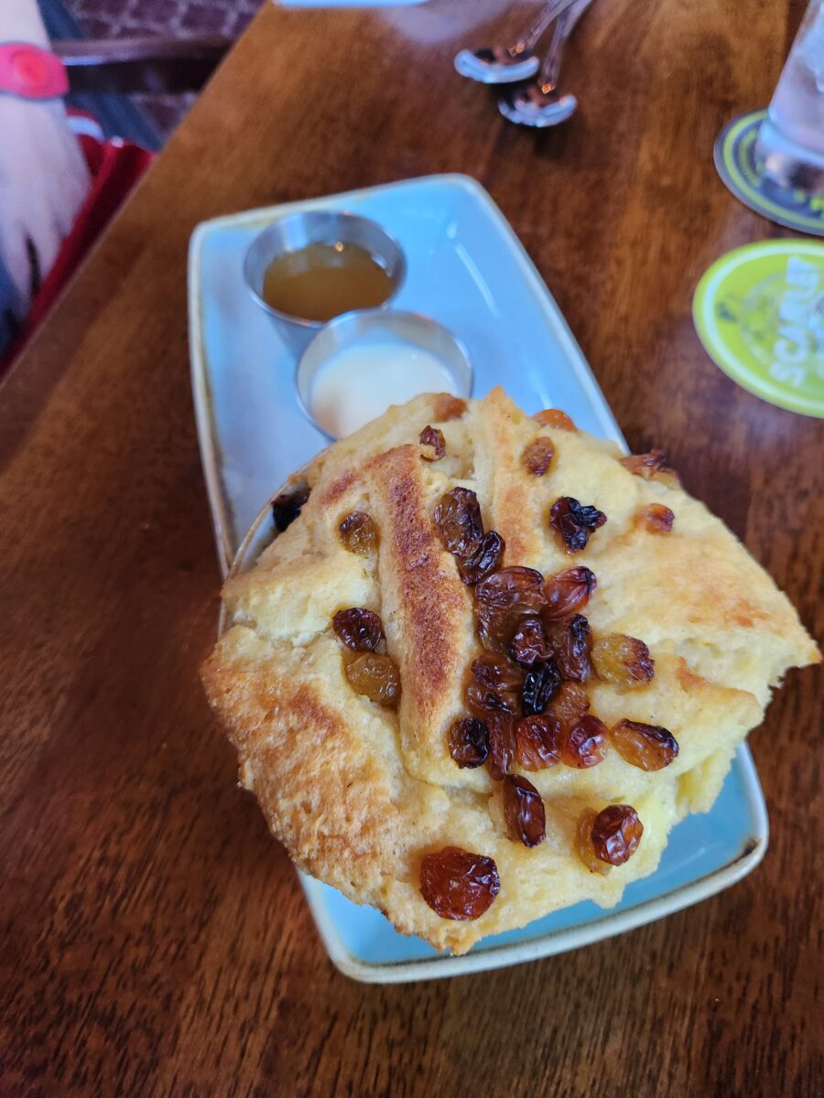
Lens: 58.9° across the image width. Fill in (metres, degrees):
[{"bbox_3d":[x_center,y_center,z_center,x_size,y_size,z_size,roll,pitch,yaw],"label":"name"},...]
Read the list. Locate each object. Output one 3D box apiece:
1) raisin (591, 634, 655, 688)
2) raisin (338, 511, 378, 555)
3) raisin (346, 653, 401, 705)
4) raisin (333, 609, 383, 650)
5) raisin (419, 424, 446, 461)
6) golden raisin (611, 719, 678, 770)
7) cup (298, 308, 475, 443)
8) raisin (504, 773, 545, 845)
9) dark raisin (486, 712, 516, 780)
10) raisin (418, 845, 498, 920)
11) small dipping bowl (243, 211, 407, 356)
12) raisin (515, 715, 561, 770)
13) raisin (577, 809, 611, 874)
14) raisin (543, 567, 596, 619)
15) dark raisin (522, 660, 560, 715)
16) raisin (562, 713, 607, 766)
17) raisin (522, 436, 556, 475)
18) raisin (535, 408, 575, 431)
[{"bbox_3d":[0.047,0.025,0.164,0.014,0.008,0.011,29,67,12],"label":"raisin"},{"bbox_3d":[-0.013,-0.004,0.179,0.009,0.007,0.011,-26,65,-12],"label":"raisin"},{"bbox_3d":[-0.009,0.028,0.160,0.013,0.008,0.010,32,68,16],"label":"raisin"},{"bbox_3d":[-0.013,0.018,0.169,0.012,0.006,0.009,32,68,14],"label":"raisin"},{"bbox_3d":[0.005,-0.028,0.190,0.007,0.006,0.009,-20,64,-9],"label":"raisin"},{"bbox_3d":[0.050,0.042,0.158,0.014,0.007,0.009,29,67,12],"label":"golden raisin"},{"bbox_3d":[-0.009,-0.048,0.250,0.057,0.035,0.057,0,64,-1],"label":"cup"},{"bbox_3d":[0.023,0.054,0.151,0.008,0.006,0.014,-13,65,-6],"label":"raisin"},{"bbox_3d":[0.019,0.042,0.156,0.007,0.006,0.014,-2,65,-1],"label":"dark raisin"},{"bbox_3d":[0.010,0.069,0.151,0.016,0.008,0.013,15,65,6],"label":"raisin"},{"bbox_3d":[-0.032,-0.095,0.282,0.060,0.036,0.060,0,63,1],"label":"small dipping bowl"},{"bbox_3d":[0.027,0.041,0.155,0.010,0.007,0.011,2,64,0],"label":"raisin"},{"bbox_3d":[0.040,0.061,0.153,0.009,0.007,0.013,-11,65,-5],"label":"raisin"},{"bbox_3d":[0.035,0.010,0.163,0.014,0.008,0.009,-39,69,-17],"label":"raisin"},{"bbox_3d":[0.028,0.030,0.159,0.007,0.006,0.012,22,67,10],"label":"dark raisin"},{"bbox_3d":[0.035,0.039,0.150,0.009,0.008,0.011,20,65,11],"label":"raisin"},{"bbox_3d":[0.032,-0.024,0.184,0.008,0.007,0.011,12,64,7],"label":"raisin"},{"bbox_3d":[0.038,-0.034,0.194,0.011,0.007,0.009,18,64,10],"label":"raisin"}]

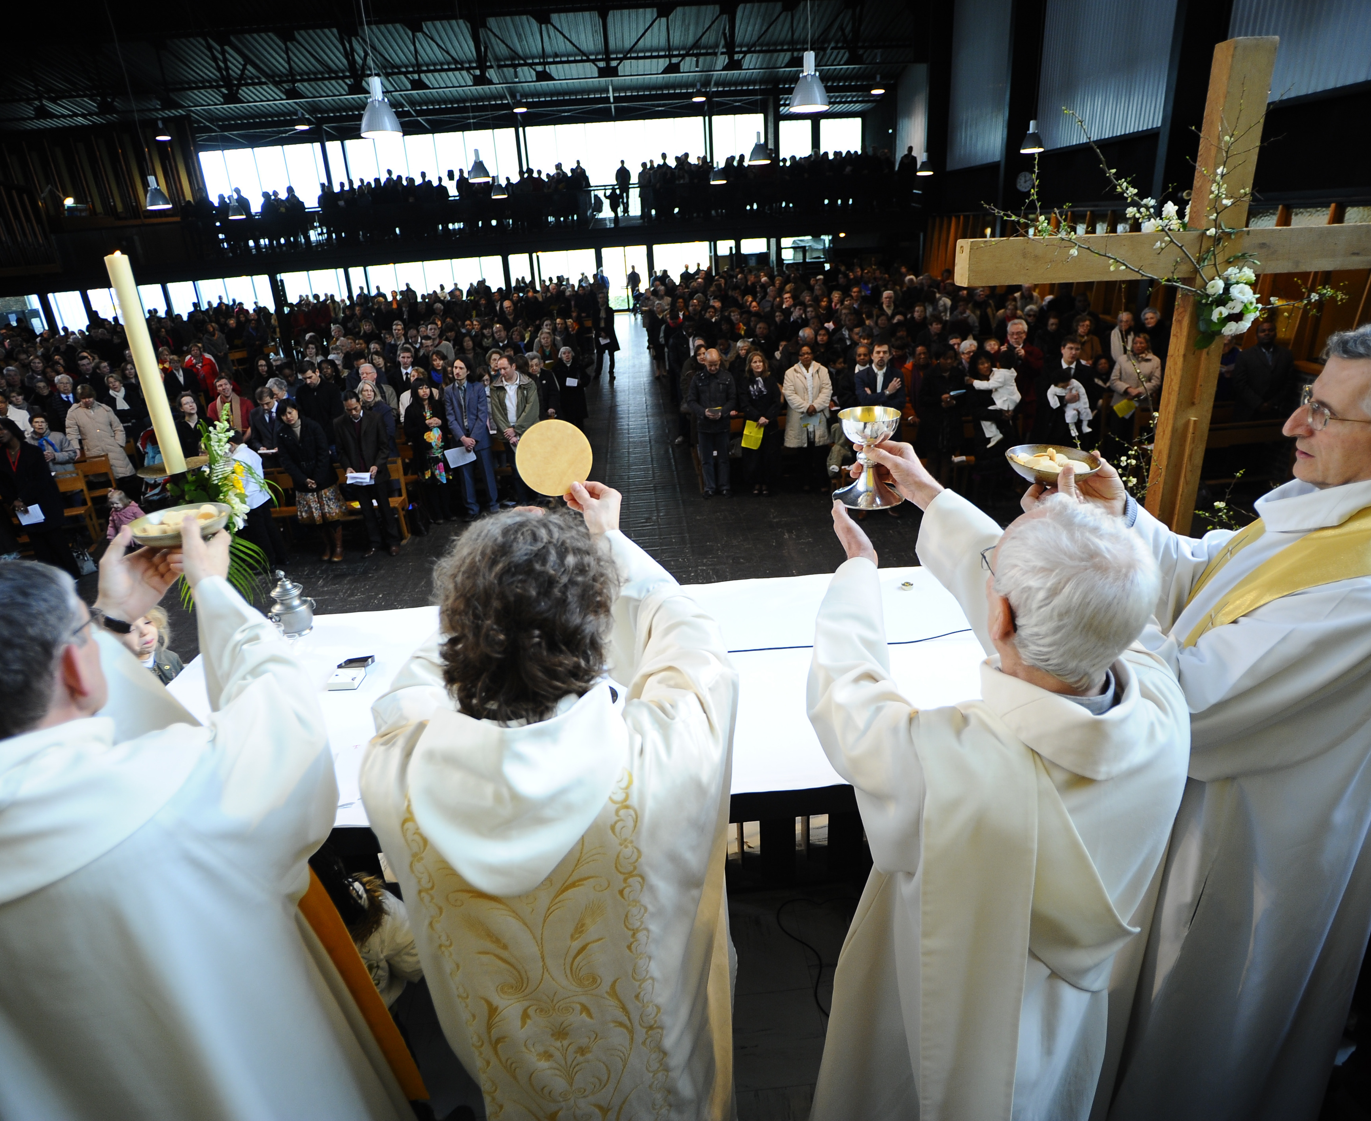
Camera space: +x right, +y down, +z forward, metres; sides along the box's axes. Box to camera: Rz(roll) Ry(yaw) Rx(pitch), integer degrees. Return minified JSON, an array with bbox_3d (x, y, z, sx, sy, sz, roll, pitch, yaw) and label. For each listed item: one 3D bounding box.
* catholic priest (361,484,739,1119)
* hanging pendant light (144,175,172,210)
[{"bbox_3d":[-0.158,0.694,1.488,0.560,1.730,0.650,-4,22,-1],"label":"catholic priest"},{"bbox_3d":[-10.868,-7.539,16.300,0.440,0.590,0.440,-3,22,0],"label":"hanging pendant light"}]

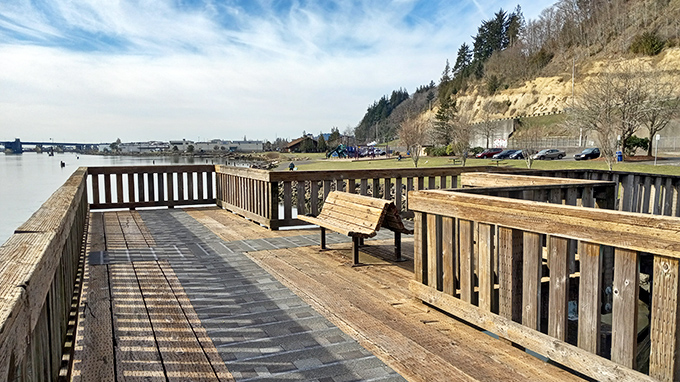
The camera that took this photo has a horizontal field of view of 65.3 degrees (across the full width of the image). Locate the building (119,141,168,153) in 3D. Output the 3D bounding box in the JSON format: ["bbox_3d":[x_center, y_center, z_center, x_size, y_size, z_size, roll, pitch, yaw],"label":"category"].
[{"bbox_3d":[-147.813,-33.032,400.000,35.000,8.000,24.000,-2,5,-16],"label":"building"}]

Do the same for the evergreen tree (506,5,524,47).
[{"bbox_3d":[76.103,-71.333,230.000,7.600,18.500,7.600,0,5,0],"label":"evergreen tree"}]

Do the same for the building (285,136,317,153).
[{"bbox_3d":[-16.827,-20.506,238.000,13.000,6.800,20.000,-1,5,-10],"label":"building"}]

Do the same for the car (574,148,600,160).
[{"bbox_3d":[33.331,-4.859,71.000,4.600,1.500,1.820,-4,6,-34],"label":"car"}]

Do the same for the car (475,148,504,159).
[{"bbox_3d":[24.240,-6.015,86.000,4.700,1.670,1.850,-3,5,-28],"label":"car"}]

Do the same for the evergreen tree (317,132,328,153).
[{"bbox_3d":[-7.589,-20.814,230.000,4.500,8.300,4.500,0,5,0],"label":"evergreen tree"}]

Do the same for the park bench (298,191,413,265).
[{"bbox_3d":[0.282,0.482,7.431,1.170,0.830,1.810,-3,5,-24],"label":"park bench"}]

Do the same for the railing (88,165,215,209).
[{"bbox_3d":[-4.619,-0.099,13.250,3.000,1.040,0.180,-3,5,-24],"label":"railing"}]

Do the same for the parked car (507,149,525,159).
[{"bbox_3d":[27.010,-5.328,78.500,4.550,1.460,1.800,-2,5,-23],"label":"parked car"}]

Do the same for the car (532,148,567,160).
[{"bbox_3d":[29.159,-5.037,74.000,4.750,1.450,1.820,-2,5,-17],"label":"car"}]

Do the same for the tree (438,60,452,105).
[{"bbox_3d":[37.792,-38.509,190.000,5.300,16.500,5.300,0,5,0],"label":"tree"}]

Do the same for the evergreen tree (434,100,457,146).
[{"bbox_3d":[24.267,-14.951,122.000,5.100,12.000,5.100,0,5,0],"label":"evergreen tree"}]

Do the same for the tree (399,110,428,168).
[{"bbox_3d":[6.929,-4.808,50.000,2.900,5.600,2.900,0,5,0],"label":"tree"}]

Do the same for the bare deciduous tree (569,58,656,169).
[{"bbox_3d":[21.420,-5.860,42.000,6.600,8.700,6.600,0,5,0],"label":"bare deciduous tree"}]

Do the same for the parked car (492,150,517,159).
[{"bbox_3d":[26.526,-5.783,84.500,4.600,1.460,1.800,-3,5,-28],"label":"parked car"}]

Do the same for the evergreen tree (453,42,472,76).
[{"bbox_3d":[48.501,-51.471,210.000,8.000,14.500,8.000,0,5,0],"label":"evergreen tree"}]

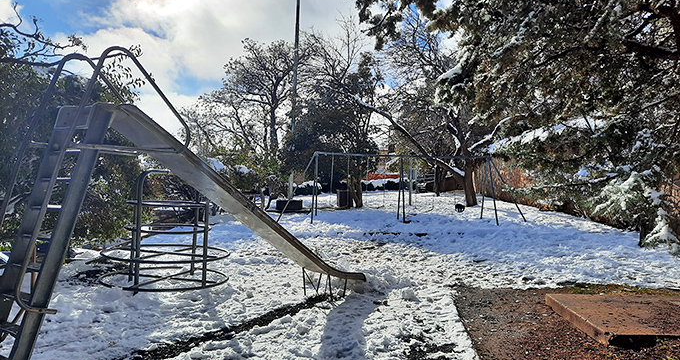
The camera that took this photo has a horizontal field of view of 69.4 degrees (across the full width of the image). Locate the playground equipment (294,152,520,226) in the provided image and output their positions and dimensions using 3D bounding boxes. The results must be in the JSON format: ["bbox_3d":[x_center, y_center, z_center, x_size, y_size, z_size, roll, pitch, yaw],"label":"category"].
[{"bbox_3d":[2.220,0.310,17.200,8.600,2.400,2.050,1,1,1],"label":"playground equipment"}]

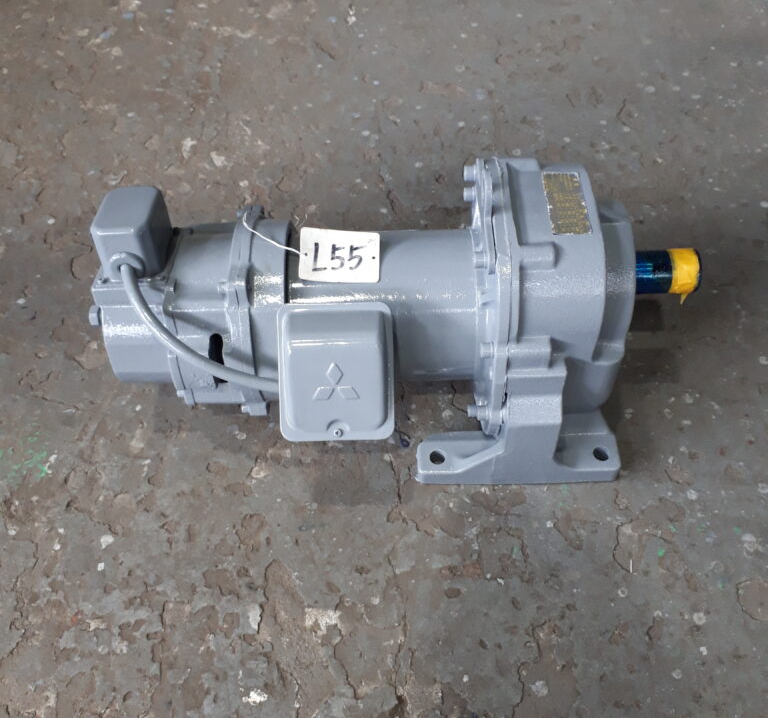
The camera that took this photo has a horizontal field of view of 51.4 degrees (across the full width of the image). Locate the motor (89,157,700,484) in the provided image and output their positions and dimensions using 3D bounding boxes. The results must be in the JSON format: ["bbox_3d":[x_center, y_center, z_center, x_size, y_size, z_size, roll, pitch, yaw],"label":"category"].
[{"bbox_3d":[0.005,-0.055,0.880,0.665,0.325,0.315,0,53,0],"label":"motor"}]

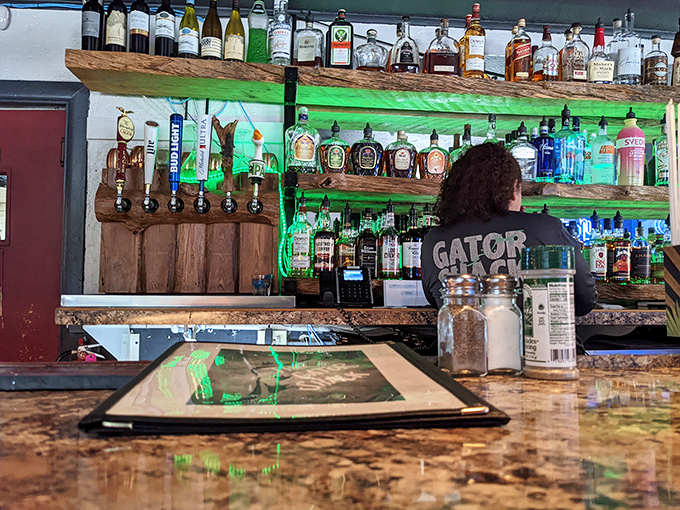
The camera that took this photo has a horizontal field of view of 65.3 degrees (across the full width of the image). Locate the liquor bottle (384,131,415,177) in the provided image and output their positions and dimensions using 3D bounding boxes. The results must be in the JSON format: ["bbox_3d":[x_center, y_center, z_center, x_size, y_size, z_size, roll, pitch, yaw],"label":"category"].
[{"bbox_3d":[0.254,-0.414,2.205,0.125,0.205,0.076,1,-2,-7],"label":"liquor bottle"}]

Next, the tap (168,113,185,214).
[{"bbox_3d":[-0.643,-0.364,2.085,0.063,0.393,0.100,1,-1,-6],"label":"tap"}]

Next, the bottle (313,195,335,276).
[{"bbox_3d":[-0.063,-0.078,2.200,0.087,0.340,0.083,1,-4,-6],"label":"bottle"}]

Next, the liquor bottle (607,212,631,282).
[{"bbox_3d":[1.260,-0.036,2.400,0.082,0.332,0.080,1,-4,-5],"label":"liquor bottle"}]

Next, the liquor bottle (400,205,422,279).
[{"bbox_3d":[0.308,-0.056,2.222,0.092,0.316,0.090,1,-1,-5],"label":"liquor bottle"}]

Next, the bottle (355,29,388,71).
[{"bbox_3d":[0.130,-0.830,2.160,0.127,0.183,0.075,1,-4,-5],"label":"bottle"}]

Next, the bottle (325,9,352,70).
[{"bbox_3d":[0.000,-0.879,2.185,0.096,0.272,0.067,1,-2,-7],"label":"bottle"}]

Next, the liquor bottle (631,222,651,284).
[{"bbox_3d":[1.287,-0.011,2.268,0.074,0.265,0.074,1,-2,-5],"label":"liquor bottle"}]

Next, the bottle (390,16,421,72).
[{"bbox_3d":[0.273,-0.855,2.190,0.120,0.264,0.096,1,-2,-7],"label":"bottle"}]

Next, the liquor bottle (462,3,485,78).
[{"bbox_3d":[0.564,-0.884,2.217,0.085,0.344,0.085,1,-2,-5],"label":"liquor bottle"}]

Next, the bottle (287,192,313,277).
[{"bbox_3d":[-0.157,-0.084,2.180,0.089,0.346,0.085,1,-4,-4],"label":"bottle"}]

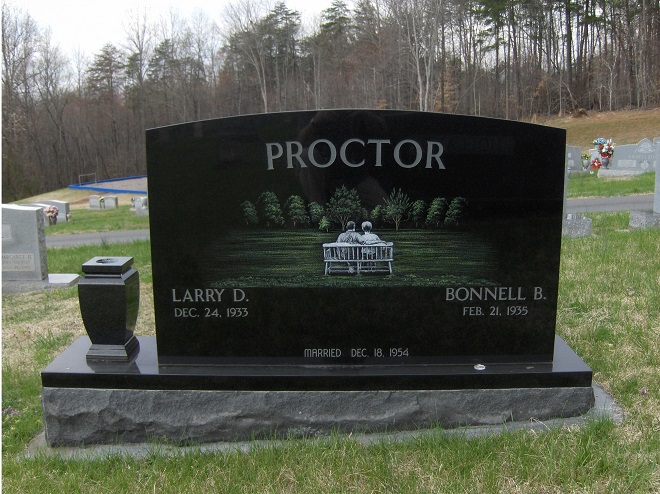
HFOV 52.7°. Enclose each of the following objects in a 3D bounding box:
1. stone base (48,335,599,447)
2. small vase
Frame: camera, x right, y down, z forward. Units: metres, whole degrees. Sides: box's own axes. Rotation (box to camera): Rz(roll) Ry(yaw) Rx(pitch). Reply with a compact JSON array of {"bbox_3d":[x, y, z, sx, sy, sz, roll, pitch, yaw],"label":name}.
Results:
[{"bbox_3d":[-0.040,0.456,2.190,1.680,0.210,0.345,0,12,0],"label":"stone base"},{"bbox_3d":[-0.709,0.199,2.155,0.150,0.310,0.150,0,12,0],"label":"small vase"}]

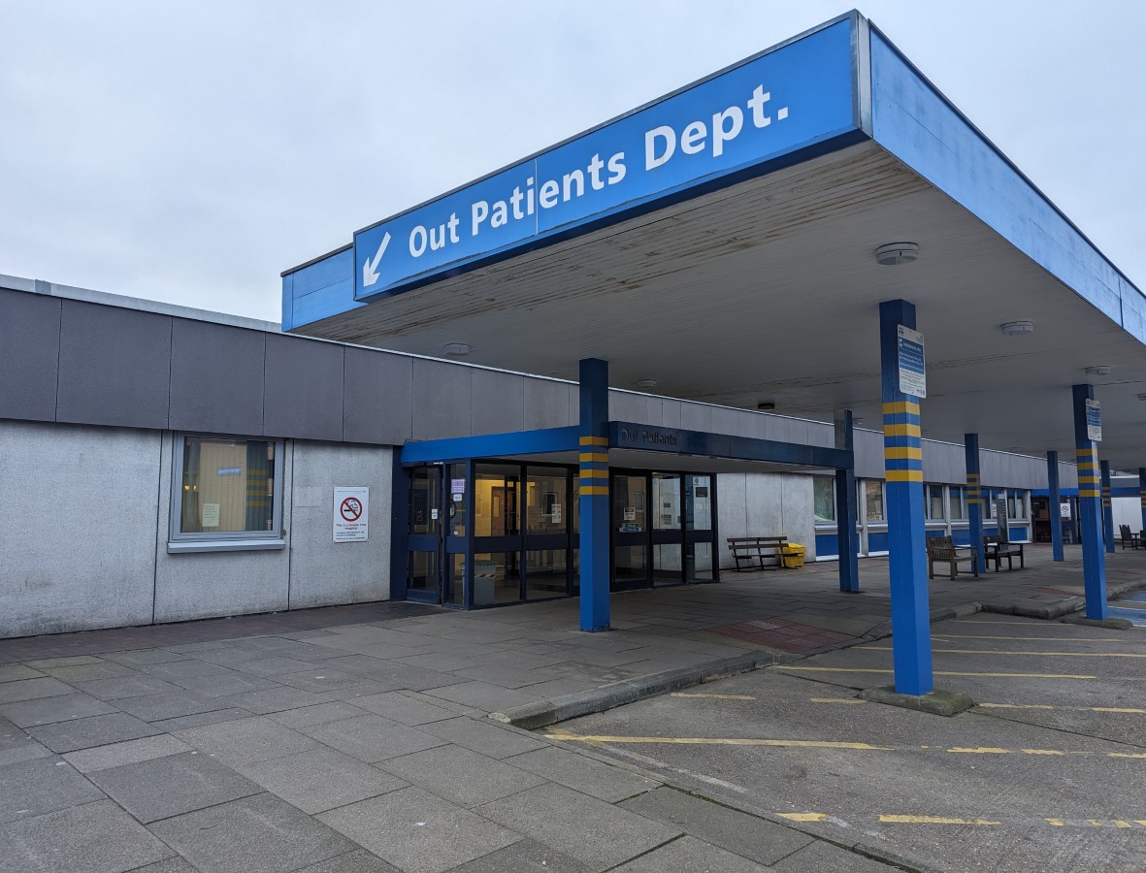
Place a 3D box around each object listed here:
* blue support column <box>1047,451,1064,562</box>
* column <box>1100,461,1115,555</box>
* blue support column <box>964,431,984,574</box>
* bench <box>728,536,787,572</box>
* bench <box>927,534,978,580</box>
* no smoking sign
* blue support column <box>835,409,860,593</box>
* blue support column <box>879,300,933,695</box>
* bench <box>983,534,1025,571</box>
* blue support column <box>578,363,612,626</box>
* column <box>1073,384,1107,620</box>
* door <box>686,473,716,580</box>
[{"bbox_3d":[14.098,2.035,23.557,0.200,3.240,0.300,-5,-7,44],"label":"blue support column"},{"bbox_3d":[19.525,2.564,29.382,0.210,3.332,0.300,-5,-7,44],"label":"column"},{"bbox_3d":[9.680,1.607,19.357,0.210,3.322,0.300,-5,-7,44],"label":"blue support column"},{"bbox_3d":[4.686,2.838,19.481,0.550,0.760,2.720,-5,-7,44],"label":"bench"},{"bbox_3d":[8.383,2.674,17.762,1.240,0.910,0.580,4,-7,-40],"label":"bench"},{"bbox_3d":[-3.171,1.116,11.535,0.020,0.790,0.565,-5,-7,44],"label":"no smoking sign"},{"bbox_3d":[4.907,1.130,14.393,0.200,3.245,0.300,-5,-7,44],"label":"blue support column"},{"bbox_3d":[2.937,0.515,7.122,0.210,3.414,0.300,-5,-7,44],"label":"blue support column"},{"bbox_3d":[10.341,2.805,19.588,0.620,0.870,1.930,-5,-7,44],"label":"bench"},{"bbox_3d":[0.265,0.684,9.772,0.210,3.241,0.300,-5,-7,44],"label":"blue support column"},{"bbox_3d":[7.465,0.932,11.595,0.200,3.345,0.300,-5,-7,44],"label":"column"},{"bbox_3d":[2.435,1.748,15.379,0.070,2.050,0.980,-5,-7,44],"label":"door"}]

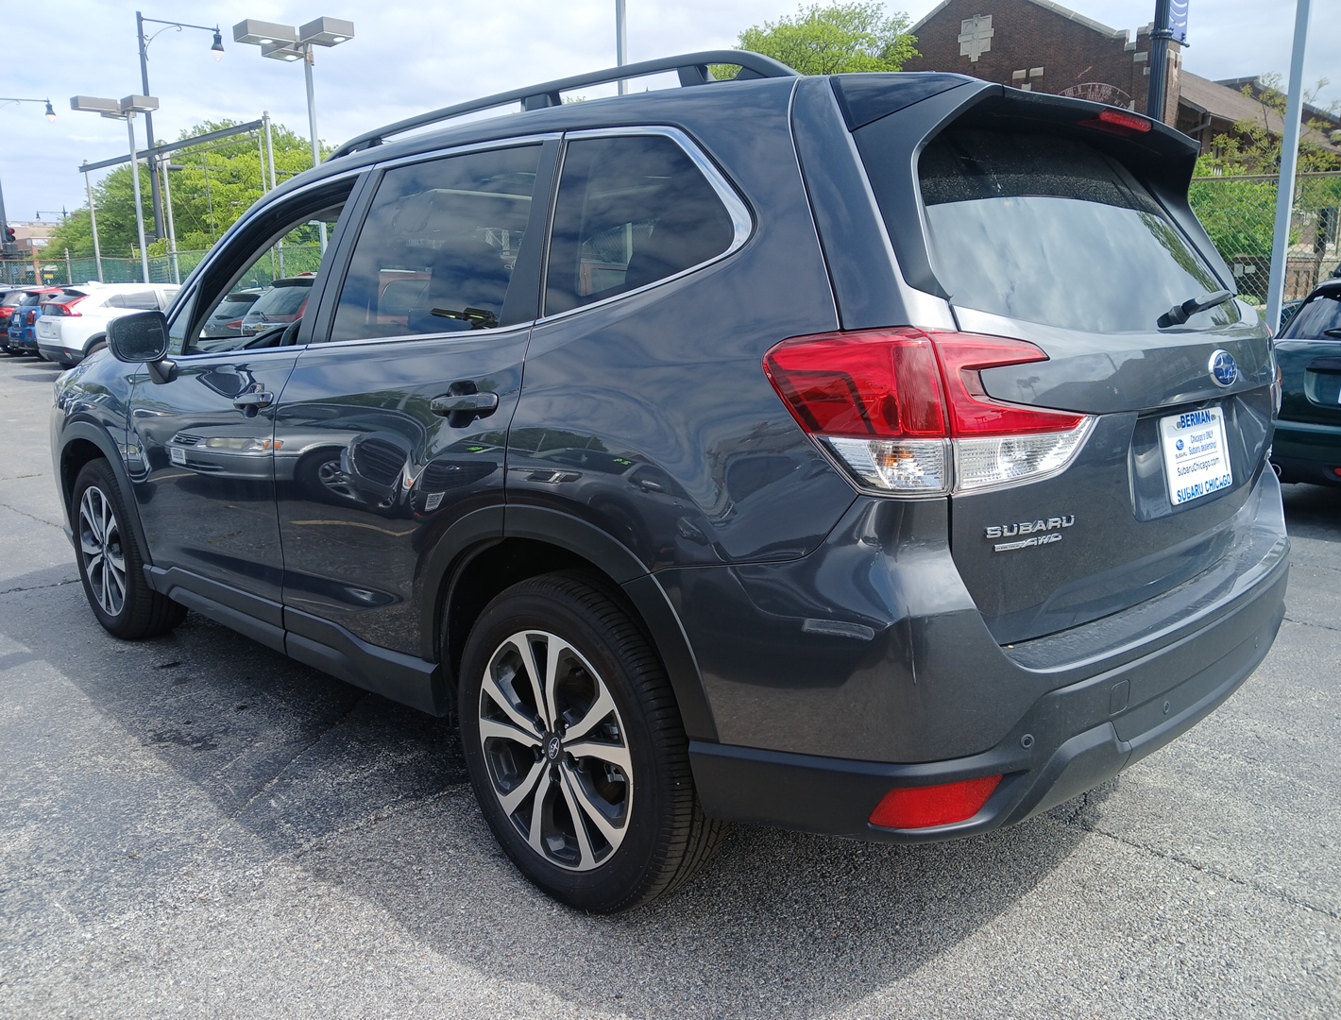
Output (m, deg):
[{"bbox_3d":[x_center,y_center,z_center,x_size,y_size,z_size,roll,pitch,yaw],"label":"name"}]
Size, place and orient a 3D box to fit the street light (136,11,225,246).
[{"bbox_3d":[-14.973,-10.007,32.310,2.450,10.360,0.420,-8,13,-35],"label":"street light"}]

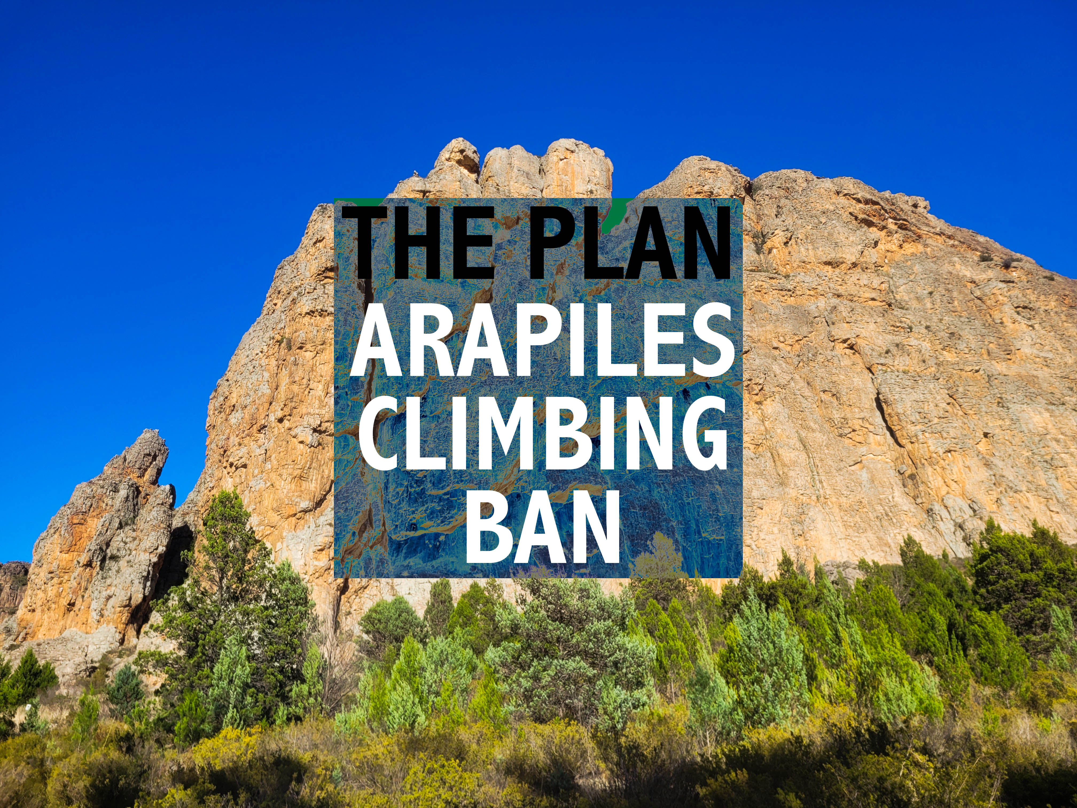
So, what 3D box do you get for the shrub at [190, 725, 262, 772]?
[{"bbox_3d":[-6.290,6.994,16.300,1.450,1.000,1.300,-9,22,-24],"label":"shrub"}]

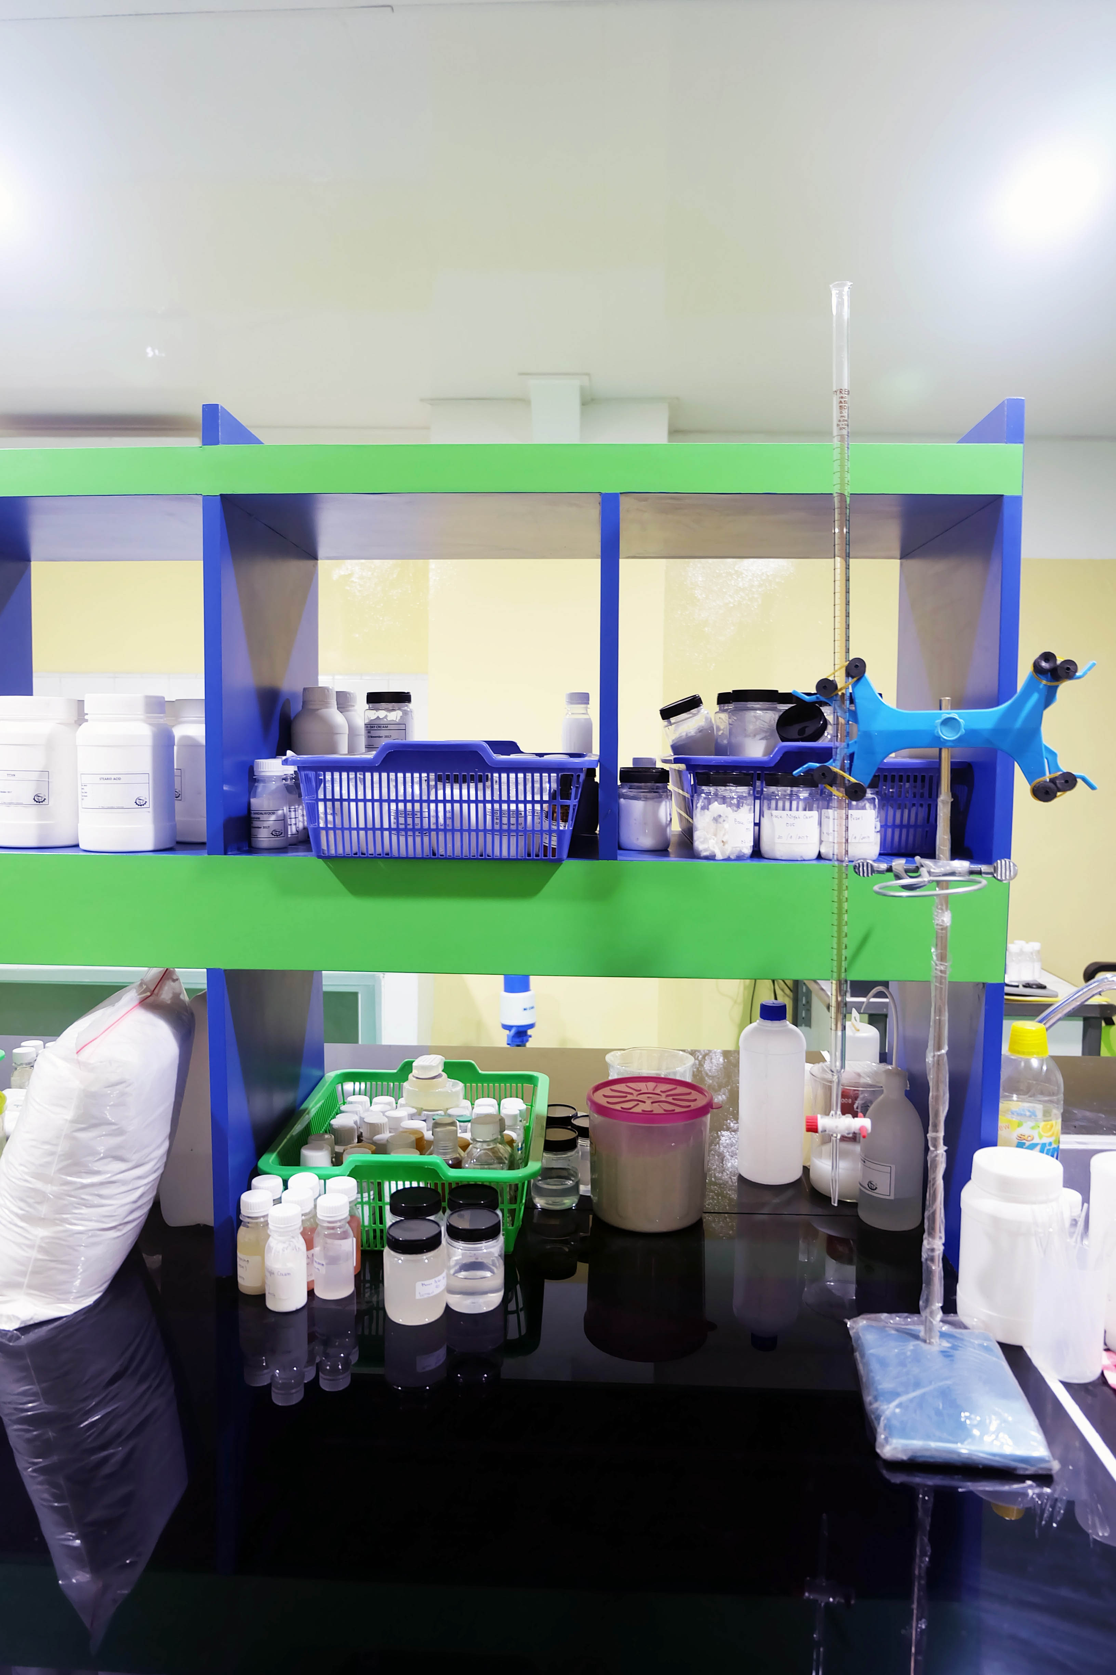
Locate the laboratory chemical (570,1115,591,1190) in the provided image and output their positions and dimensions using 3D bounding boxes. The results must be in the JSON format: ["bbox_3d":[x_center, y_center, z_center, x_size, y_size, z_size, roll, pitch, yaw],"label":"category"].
[{"bbox_3d":[0.044,0.409,1.433,0.059,0.085,0.059,1,4,3],"label":"laboratory chemical"}]

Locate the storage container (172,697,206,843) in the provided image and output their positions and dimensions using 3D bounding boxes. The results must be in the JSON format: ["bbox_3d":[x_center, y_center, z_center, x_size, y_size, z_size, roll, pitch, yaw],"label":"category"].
[{"bbox_3d":[-0.413,-0.079,1.345,0.100,0.167,0.100,1,4,3],"label":"storage container"}]

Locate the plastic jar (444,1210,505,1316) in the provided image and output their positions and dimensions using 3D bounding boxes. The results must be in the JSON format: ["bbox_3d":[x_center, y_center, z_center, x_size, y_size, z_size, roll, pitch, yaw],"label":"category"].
[{"bbox_3d":[-0.084,0.428,1.133,0.060,0.085,0.060,0,4,0],"label":"plastic jar"}]

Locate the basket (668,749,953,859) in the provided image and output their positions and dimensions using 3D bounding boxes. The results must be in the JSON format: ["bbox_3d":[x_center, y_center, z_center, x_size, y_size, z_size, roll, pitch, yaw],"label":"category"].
[{"bbox_3d":[0.290,-0.053,1.377,0.313,0.122,0.355,1,4,3],"label":"basket"}]

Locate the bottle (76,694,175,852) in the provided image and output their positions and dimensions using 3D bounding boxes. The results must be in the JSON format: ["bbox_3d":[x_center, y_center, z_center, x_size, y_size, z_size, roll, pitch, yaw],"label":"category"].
[{"bbox_3d":[-0.457,-0.068,1.183,0.096,0.161,0.096,0,4,-10],"label":"bottle"}]

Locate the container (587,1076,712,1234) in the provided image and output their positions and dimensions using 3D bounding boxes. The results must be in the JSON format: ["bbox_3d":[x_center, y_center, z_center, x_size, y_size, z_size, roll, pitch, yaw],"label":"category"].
[{"bbox_3d":[0.111,0.384,1.360,0.153,0.145,0.153,1,4,3],"label":"container"}]

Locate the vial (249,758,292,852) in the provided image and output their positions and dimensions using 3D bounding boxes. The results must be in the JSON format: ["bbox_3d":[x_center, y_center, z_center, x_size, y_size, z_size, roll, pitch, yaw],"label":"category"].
[{"bbox_3d":[-0.322,-0.037,1.245,0.041,0.098,0.041,1,4,3],"label":"vial"}]

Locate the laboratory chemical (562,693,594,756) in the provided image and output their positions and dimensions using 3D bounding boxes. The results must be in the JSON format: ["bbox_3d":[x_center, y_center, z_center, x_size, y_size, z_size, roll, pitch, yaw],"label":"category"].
[{"bbox_3d":[0.026,-0.141,1.459,0.041,0.095,0.041,1,4,3],"label":"laboratory chemical"}]

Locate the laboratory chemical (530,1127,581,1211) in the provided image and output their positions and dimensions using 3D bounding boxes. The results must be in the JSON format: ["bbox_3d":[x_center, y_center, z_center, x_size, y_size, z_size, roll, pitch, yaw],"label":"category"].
[{"bbox_3d":[-0.002,0.404,1.364,0.059,0.084,0.059,0,4,0],"label":"laboratory chemical"}]

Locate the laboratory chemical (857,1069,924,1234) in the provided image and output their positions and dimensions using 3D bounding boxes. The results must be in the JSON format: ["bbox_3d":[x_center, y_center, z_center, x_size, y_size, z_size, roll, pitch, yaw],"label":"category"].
[{"bbox_3d":[0.393,0.363,1.314,0.072,0.178,0.072,0,4,0],"label":"laboratory chemical"}]

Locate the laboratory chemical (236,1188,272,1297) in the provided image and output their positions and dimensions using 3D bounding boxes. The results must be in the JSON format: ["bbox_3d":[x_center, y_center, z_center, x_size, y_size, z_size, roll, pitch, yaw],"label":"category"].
[{"bbox_3d":[-0.307,0.413,1.143,0.041,0.095,0.041,2,5,20],"label":"laboratory chemical"}]

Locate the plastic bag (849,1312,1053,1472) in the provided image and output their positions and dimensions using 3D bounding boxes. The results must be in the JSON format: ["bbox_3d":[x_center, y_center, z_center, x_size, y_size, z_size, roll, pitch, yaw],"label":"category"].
[{"bbox_3d":[0.327,0.466,0.949,0.124,0.026,0.188,1,4,9],"label":"plastic bag"}]

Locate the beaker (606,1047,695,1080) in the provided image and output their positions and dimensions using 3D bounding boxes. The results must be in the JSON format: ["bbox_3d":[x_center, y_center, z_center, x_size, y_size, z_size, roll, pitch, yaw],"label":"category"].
[{"bbox_3d":[0.121,0.364,1.481,0.117,0.140,0.115,2,5,17],"label":"beaker"}]

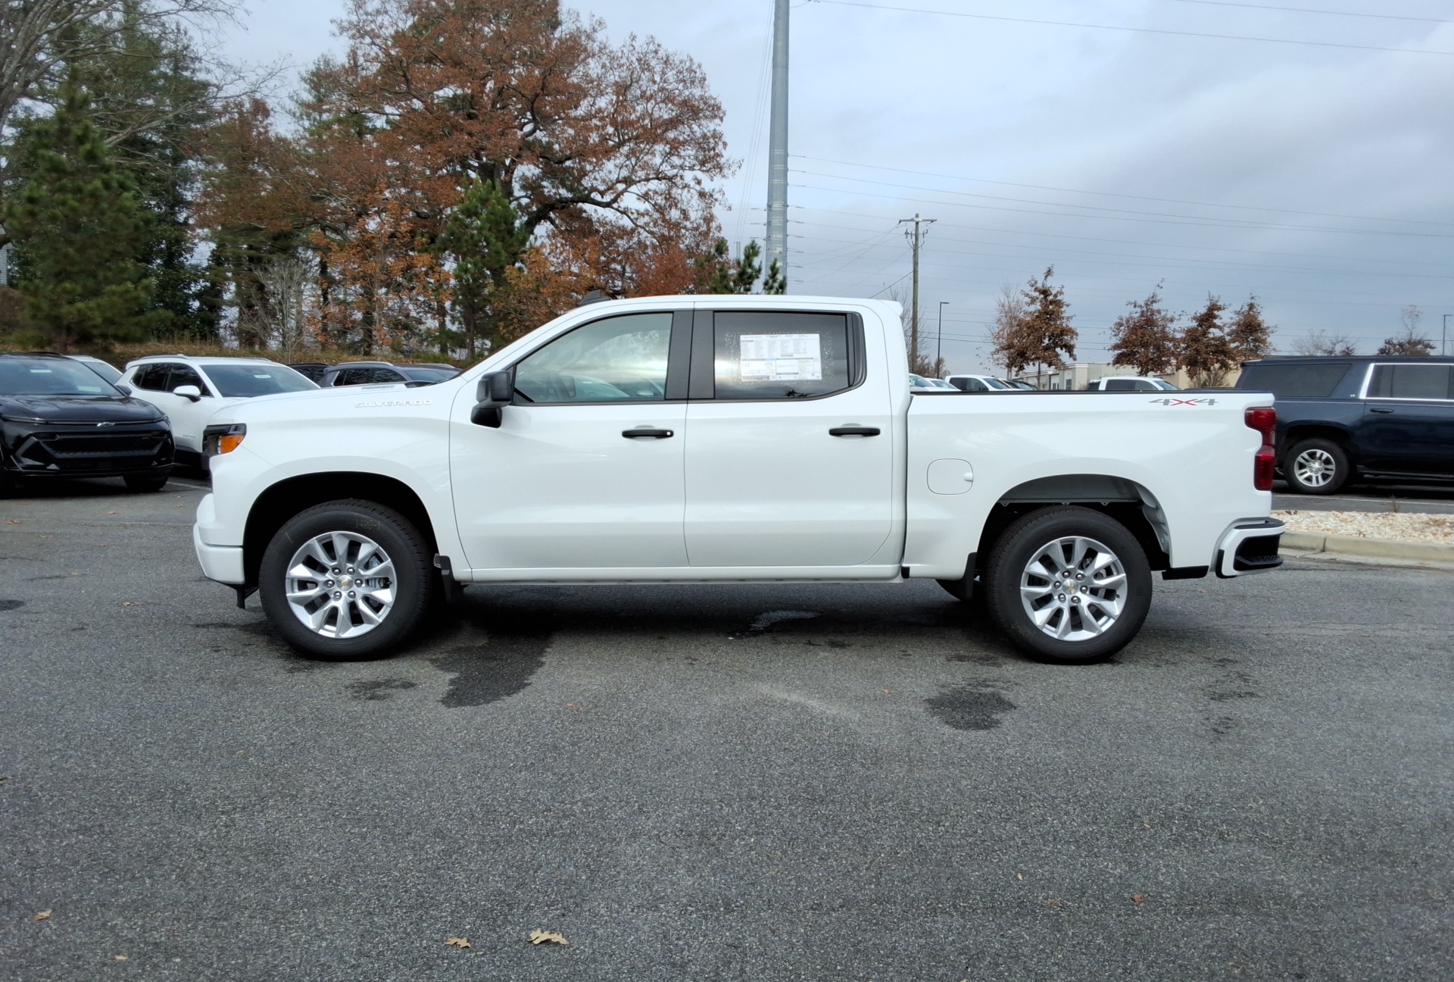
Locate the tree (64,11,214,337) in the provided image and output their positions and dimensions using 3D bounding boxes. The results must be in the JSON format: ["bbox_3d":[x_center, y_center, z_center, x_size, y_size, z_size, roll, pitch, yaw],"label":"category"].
[{"bbox_3d":[-19.194,-10.110,38.254,4.877,10.652,4.877,-2,6,-26],"label":"tree"}]

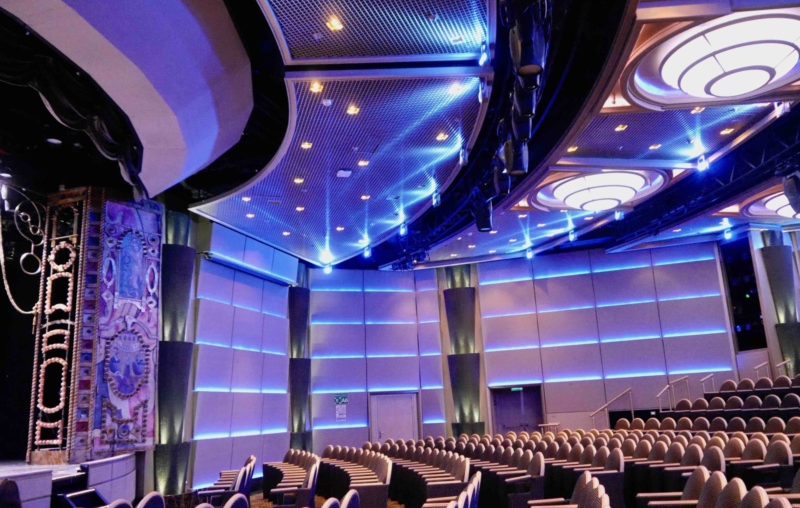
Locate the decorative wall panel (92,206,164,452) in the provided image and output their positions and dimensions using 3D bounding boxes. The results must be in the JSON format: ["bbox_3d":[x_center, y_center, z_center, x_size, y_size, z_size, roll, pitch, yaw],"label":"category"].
[{"bbox_3d":[-4.928,1.244,11.830,0.120,4.572,1.200,-11,-16,32],"label":"decorative wall panel"}]

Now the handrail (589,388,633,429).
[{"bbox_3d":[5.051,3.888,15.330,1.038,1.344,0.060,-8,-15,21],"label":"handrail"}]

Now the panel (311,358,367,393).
[{"bbox_3d":[-1.632,3.261,17.483,1.478,0.892,0.060,1,-14,-17],"label":"panel"}]

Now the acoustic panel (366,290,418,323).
[{"bbox_3d":[-0.267,1.513,18.355,1.476,0.892,0.060,1,-14,-17],"label":"acoustic panel"}]

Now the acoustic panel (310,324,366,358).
[{"bbox_3d":[-1.673,2.368,17.702,1.485,0.892,0.060,1,-14,-17],"label":"acoustic panel"}]

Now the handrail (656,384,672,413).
[{"bbox_3d":[6.069,3.343,14.835,0.474,0.657,0.060,3,-15,-24],"label":"handrail"}]

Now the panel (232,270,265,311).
[{"bbox_3d":[-3.464,0.825,14.922,0.060,0.892,1.175,-7,-15,19],"label":"panel"}]

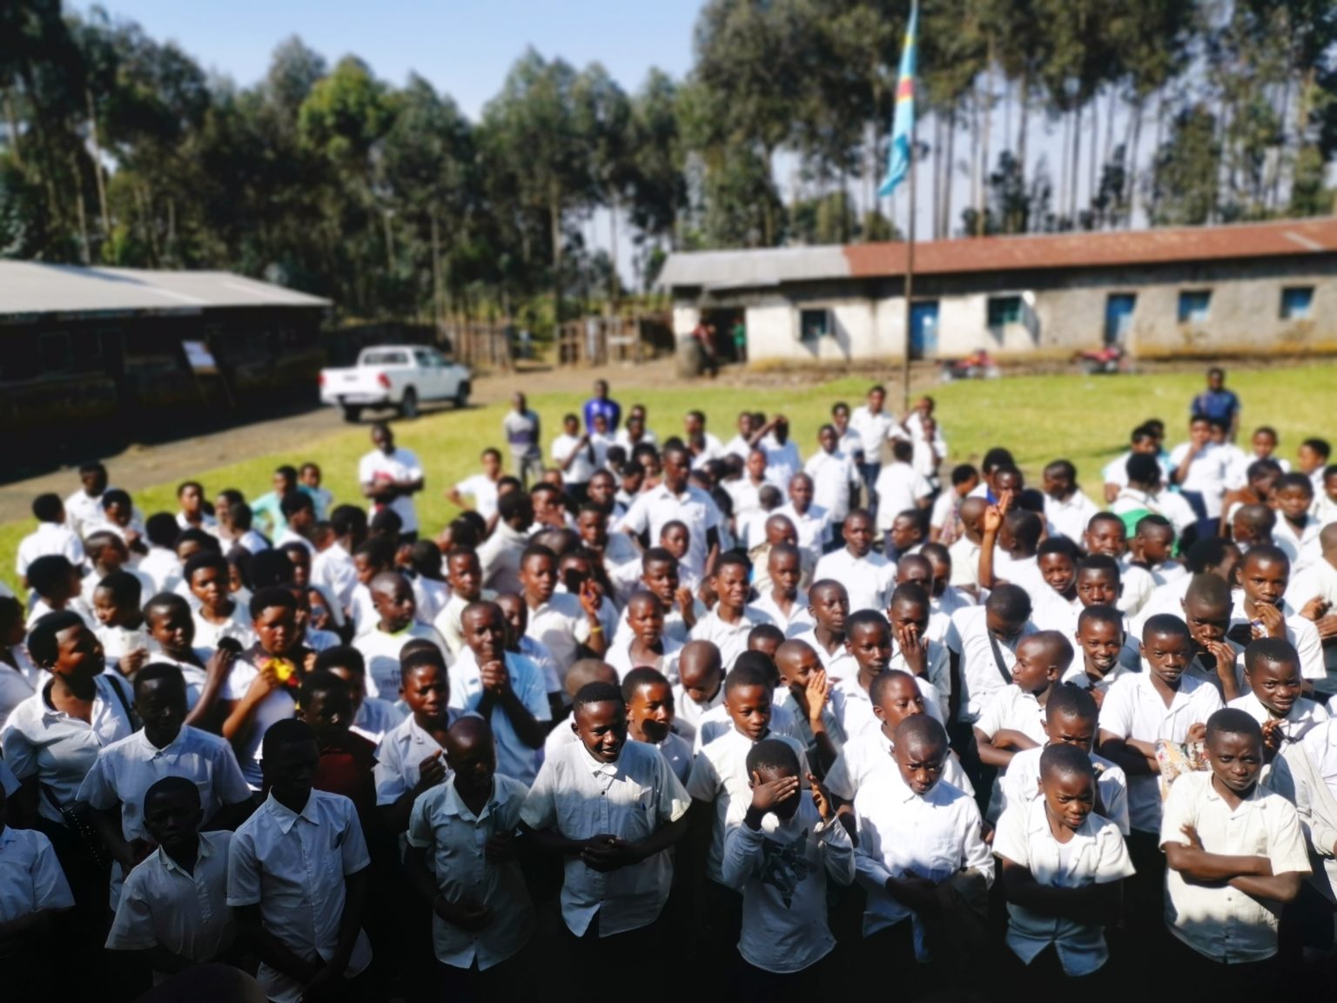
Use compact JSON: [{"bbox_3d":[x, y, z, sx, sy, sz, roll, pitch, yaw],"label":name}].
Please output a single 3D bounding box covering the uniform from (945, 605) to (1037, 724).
[{"bbox_3d":[1.212,0.765,3.961,0.410,0.560,0.250,2,10,15],"label":"uniform"}]

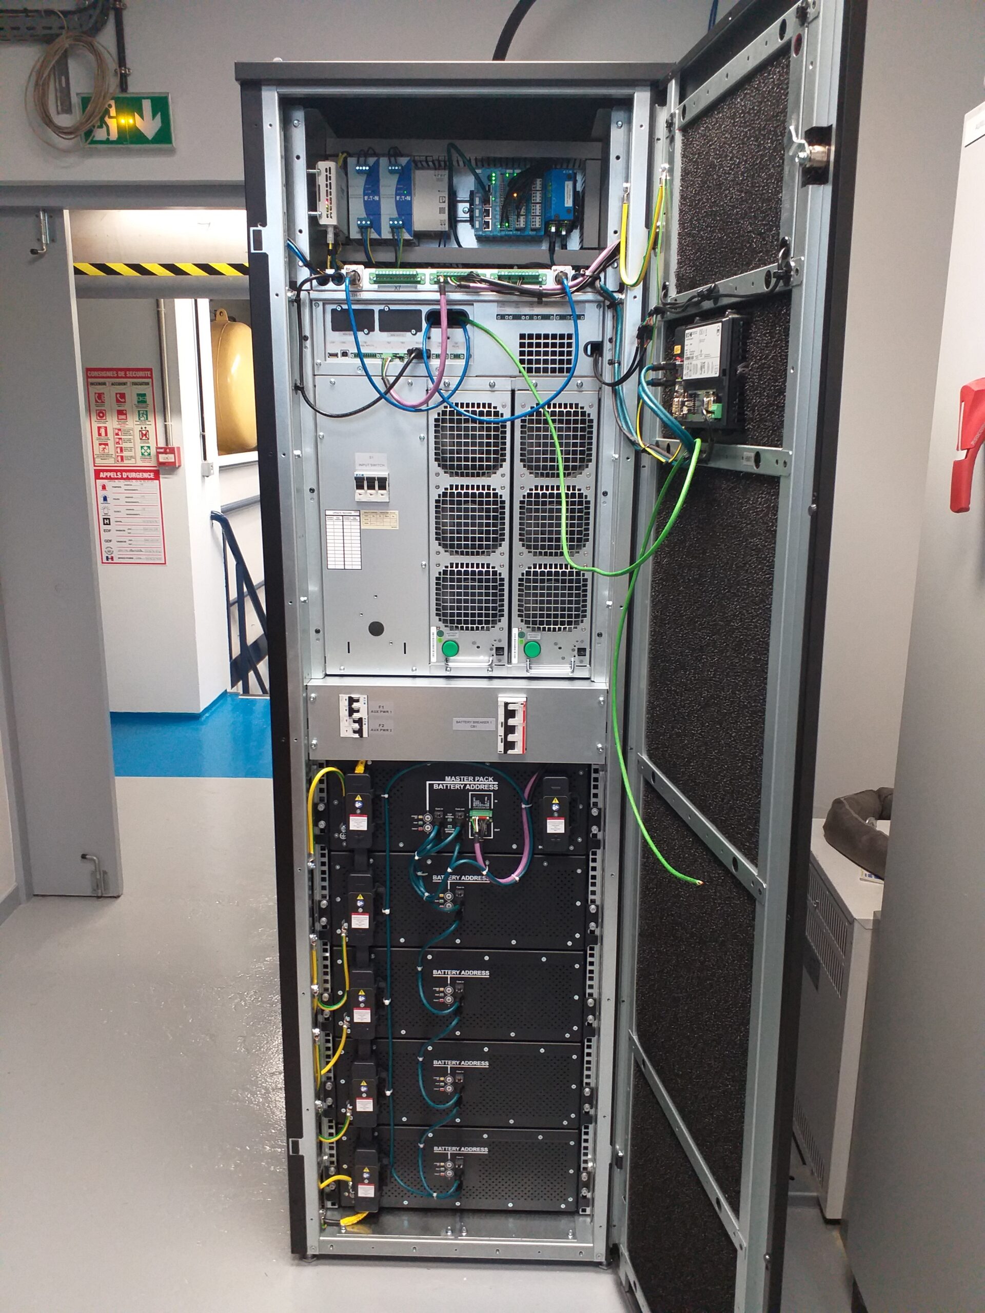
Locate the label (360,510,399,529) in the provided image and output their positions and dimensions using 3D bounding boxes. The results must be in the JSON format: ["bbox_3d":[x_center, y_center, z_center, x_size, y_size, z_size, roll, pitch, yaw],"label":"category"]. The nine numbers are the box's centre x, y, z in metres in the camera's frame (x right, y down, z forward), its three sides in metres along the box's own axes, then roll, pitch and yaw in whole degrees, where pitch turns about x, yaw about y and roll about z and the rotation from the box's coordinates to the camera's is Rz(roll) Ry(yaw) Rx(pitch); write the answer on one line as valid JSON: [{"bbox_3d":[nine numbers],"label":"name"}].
[{"bbox_3d":[-0.181,-0.220,1.577,0.062,0.031,0.002,1,12,1],"label":"label"}]

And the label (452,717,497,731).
[{"bbox_3d":[-0.030,0.110,1.601,0.070,0.023,0.003,1,12,1],"label":"label"}]

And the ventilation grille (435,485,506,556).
[{"bbox_3d":[-0.035,-0.217,1.569,0.112,0.112,0.010,1,12,1],"label":"ventilation grille"}]

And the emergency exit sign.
[{"bbox_3d":[-0.984,-1.445,2.670,0.250,0.130,0.045,1,12,1],"label":"emergency exit sign"}]

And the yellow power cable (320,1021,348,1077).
[{"bbox_3d":[-0.280,0.689,1.730,0.051,0.109,0.060,1,12,1],"label":"yellow power cable"}]

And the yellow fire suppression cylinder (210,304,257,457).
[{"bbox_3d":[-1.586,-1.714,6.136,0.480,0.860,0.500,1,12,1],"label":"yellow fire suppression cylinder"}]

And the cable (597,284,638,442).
[{"bbox_3d":[0.183,-0.429,1.449,0.065,0.220,0.110,1,12,1],"label":"cable"}]

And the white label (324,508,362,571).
[{"bbox_3d":[-0.238,-0.187,1.577,0.058,0.095,0.003,1,12,1],"label":"white label"}]

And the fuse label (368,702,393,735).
[{"bbox_3d":[-0.181,0.099,1.602,0.038,0.054,0.003,1,12,1],"label":"fuse label"}]

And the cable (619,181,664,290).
[{"bbox_3d":[0.211,-0.595,1.393,0.055,0.130,0.090,1,12,1],"label":"cable"}]

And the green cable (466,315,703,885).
[{"bbox_3d":[0.113,-0.119,1.380,0.325,0.740,0.430,1,12,1],"label":"green cable"}]

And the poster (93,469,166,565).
[{"bbox_3d":[-1.828,-0.702,4.986,0.329,0.478,0.005,1,12,1],"label":"poster"}]

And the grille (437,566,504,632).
[{"bbox_3d":[-0.036,-0.095,1.604,0.114,0.110,0.012,1,12,1],"label":"grille"}]

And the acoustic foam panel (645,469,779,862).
[{"bbox_3d":[0.285,-0.017,1.270,0.030,0.455,0.405,-2,13,-9],"label":"acoustic foam panel"}]

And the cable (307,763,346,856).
[{"bbox_3d":[-0.276,0.254,1.630,0.065,0.155,0.070,1,12,1],"label":"cable"}]

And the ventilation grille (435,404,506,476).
[{"bbox_3d":[-0.034,-0.338,1.543,0.112,0.109,0.010,1,12,1],"label":"ventilation grille"}]

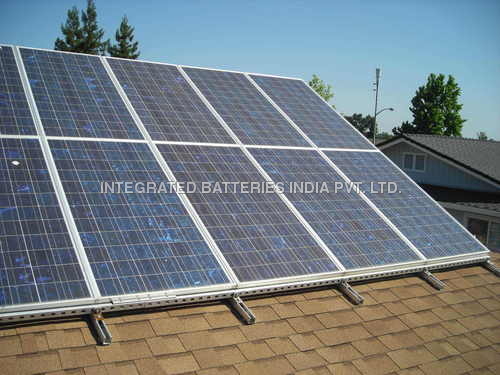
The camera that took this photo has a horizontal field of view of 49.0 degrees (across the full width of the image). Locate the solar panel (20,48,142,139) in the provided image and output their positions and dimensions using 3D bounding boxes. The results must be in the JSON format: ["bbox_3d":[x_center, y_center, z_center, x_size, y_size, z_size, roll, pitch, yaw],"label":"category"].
[{"bbox_3d":[-1.454,-0.794,4.616,0.826,0.046,1.575,0,36,-32],"label":"solar panel"}]

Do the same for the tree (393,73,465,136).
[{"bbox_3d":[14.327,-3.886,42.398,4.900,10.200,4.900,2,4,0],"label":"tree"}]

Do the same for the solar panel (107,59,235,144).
[{"bbox_3d":[-0.767,-0.807,5.064,0.826,0.046,1.575,0,36,-32],"label":"solar panel"}]

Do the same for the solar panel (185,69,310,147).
[{"bbox_3d":[-0.065,-0.814,5.512,0.826,0.046,1.575,0,36,-32],"label":"solar panel"}]

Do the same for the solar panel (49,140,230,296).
[{"bbox_3d":[-0.782,0.129,3.539,0.826,0.046,1.575,-1,36,-33],"label":"solar panel"}]

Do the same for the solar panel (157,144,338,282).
[{"bbox_3d":[-0.078,0.123,3.987,0.826,0.046,1.575,-1,36,-33],"label":"solar panel"}]

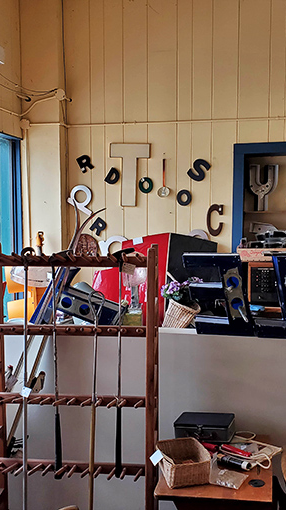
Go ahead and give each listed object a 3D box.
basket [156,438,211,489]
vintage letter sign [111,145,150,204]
[{"bbox_3d":[0.147,0.749,1.835,0.145,0.097,0.178,-1,5,-16],"label":"basket"},{"bbox_3d":[-0.117,-0.766,4.910,0.383,0.597,0.060,1,5,12],"label":"vintage letter sign"}]

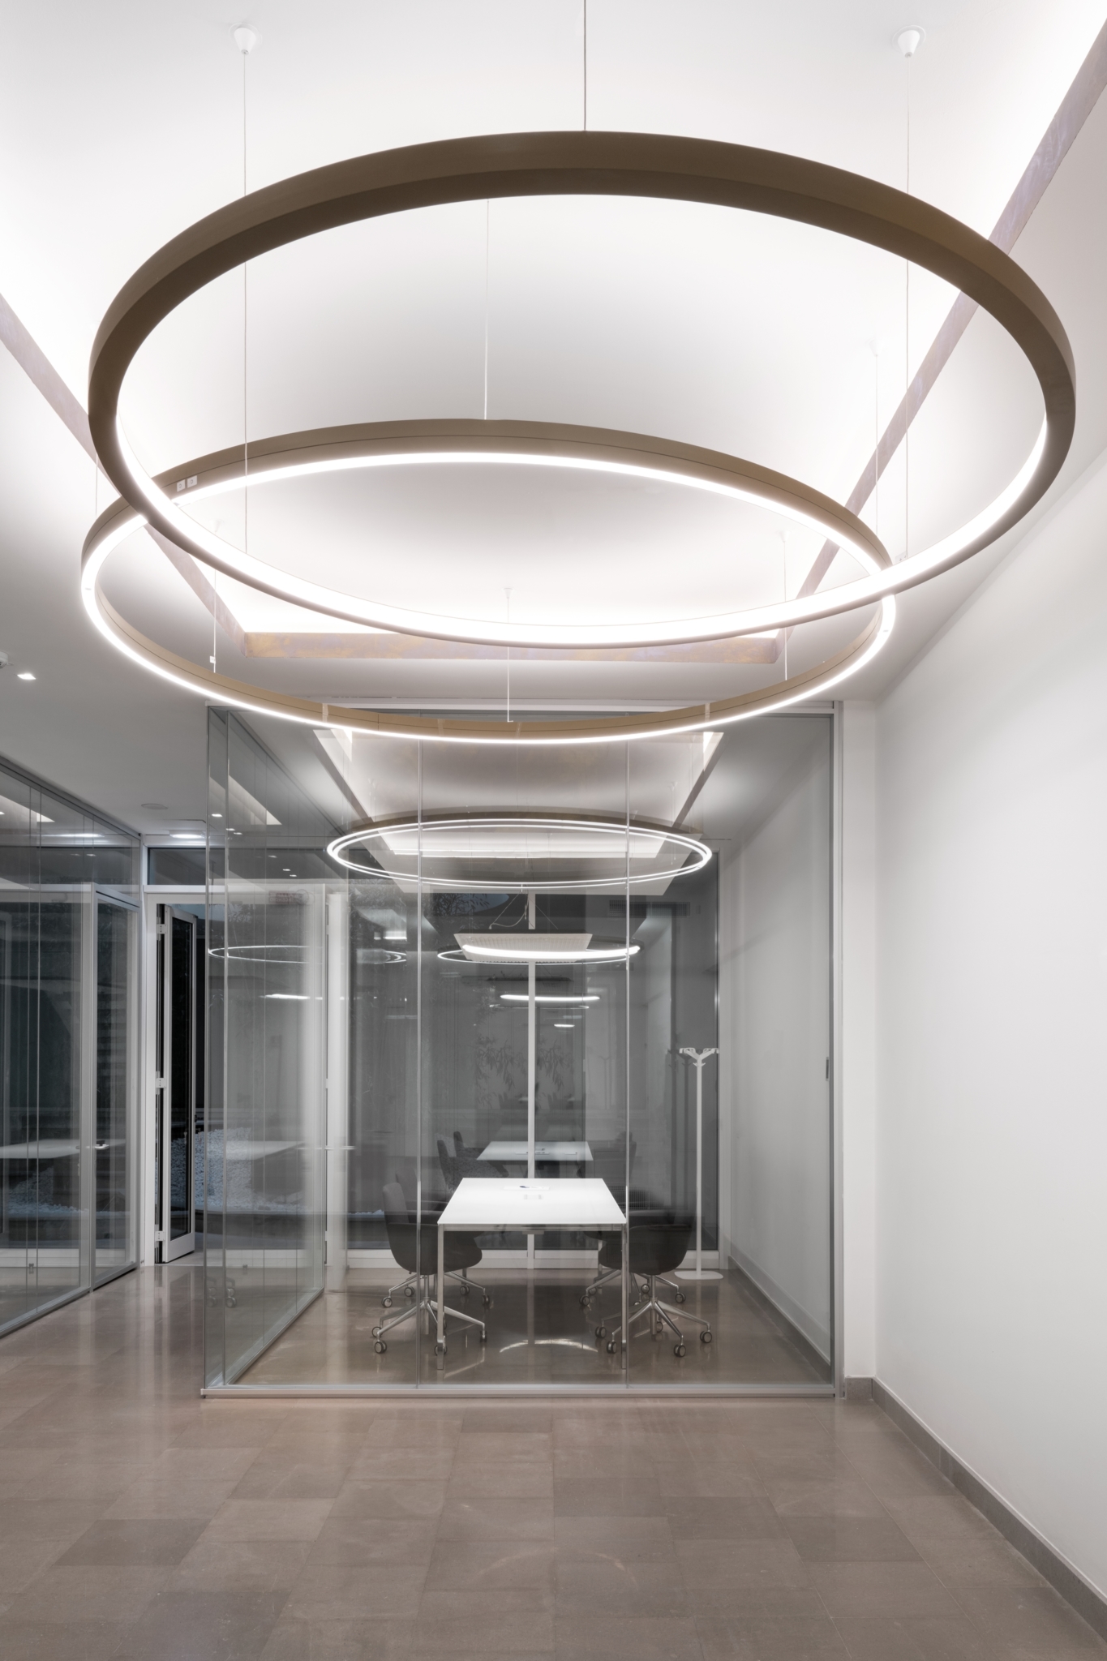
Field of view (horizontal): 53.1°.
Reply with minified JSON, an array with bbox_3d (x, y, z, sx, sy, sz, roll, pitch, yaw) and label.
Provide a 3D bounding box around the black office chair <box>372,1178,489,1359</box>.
[{"bbox_3d":[-0.735,2.550,6.500,0.680,0.920,0.660,0,-6,0],"label":"black office chair"}]

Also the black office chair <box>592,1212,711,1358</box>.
[{"bbox_3d":[0.585,2.570,6.480,0.680,0.870,0.660,0,-6,0],"label":"black office chair"}]

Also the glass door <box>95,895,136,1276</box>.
[{"bbox_3d":[-3.290,1.980,8.340,0.050,2.780,0.800,0,-6,0],"label":"glass door"}]

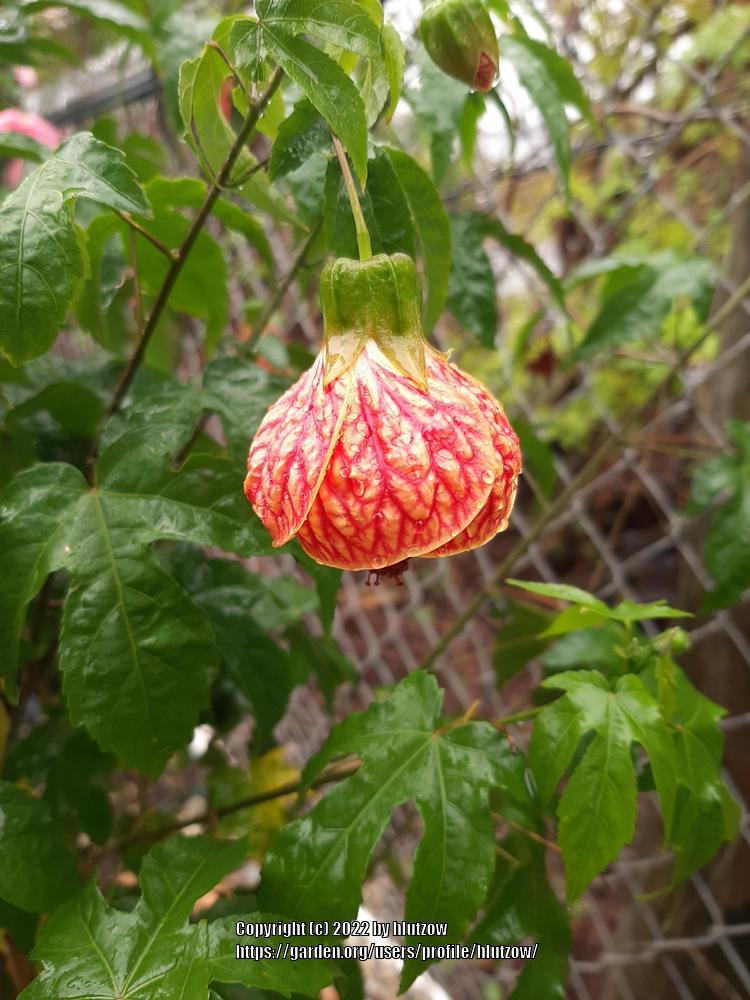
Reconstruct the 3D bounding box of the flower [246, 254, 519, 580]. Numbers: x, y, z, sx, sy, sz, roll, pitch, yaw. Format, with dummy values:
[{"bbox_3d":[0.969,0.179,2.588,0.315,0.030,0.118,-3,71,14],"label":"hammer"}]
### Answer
[{"bbox_3d":[0.002,-0.017,0.150,0.053,0.060,0.052,-2,13,0],"label":"flower"}]

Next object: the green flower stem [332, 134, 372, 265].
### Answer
[{"bbox_3d":[-0.005,-0.058,0.143,0.003,0.026,0.003,-13,-7,0],"label":"green flower stem"}]

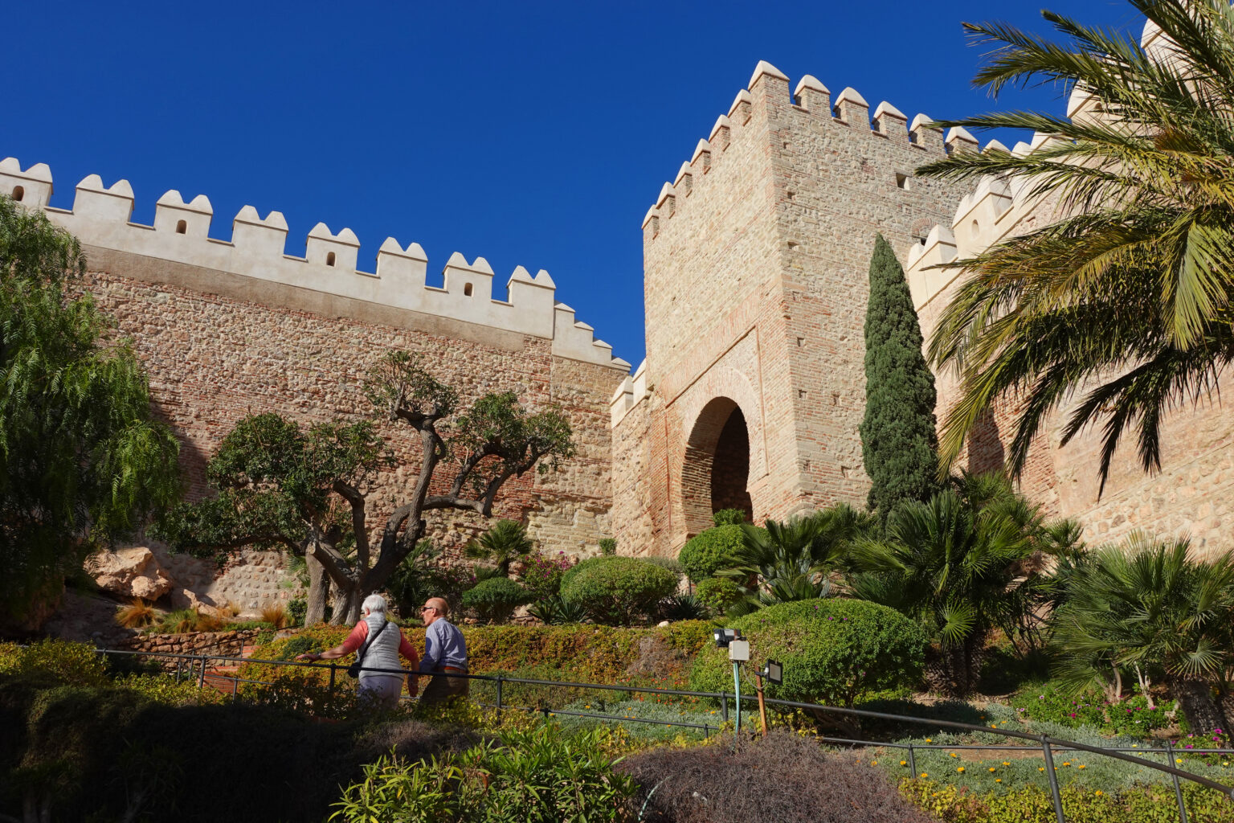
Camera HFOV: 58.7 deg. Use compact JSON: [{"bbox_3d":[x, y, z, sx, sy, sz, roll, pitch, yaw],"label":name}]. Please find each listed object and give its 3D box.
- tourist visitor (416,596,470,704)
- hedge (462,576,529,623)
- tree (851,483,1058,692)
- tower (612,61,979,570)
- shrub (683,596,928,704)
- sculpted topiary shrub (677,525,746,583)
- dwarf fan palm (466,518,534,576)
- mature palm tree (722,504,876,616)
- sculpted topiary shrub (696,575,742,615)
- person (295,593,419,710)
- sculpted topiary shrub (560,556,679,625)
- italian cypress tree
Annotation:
[{"bbox_3d":[-1.531,2.446,9.650,0.450,1.680,0.500,-21,-32,35],"label":"tourist visitor"},{"bbox_3d":[-1.890,2.942,17.000,1.080,0.800,1.050,-1,-26,0],"label":"hedge"},{"bbox_3d":[4.297,2.331,14.400,2.400,2.750,2.300,-1,-26,0],"label":"tree"},{"bbox_3d":[6.640,-1.303,34.560,8.800,14.960,8.800,11,-28,-22],"label":"tower"},{"bbox_3d":[2.163,2.834,12.400,2.600,1.500,2.200,-1,-26,0],"label":"shrub"},{"bbox_3d":[1.610,2.426,18.600,1.150,1.050,1.150,-1,-26,0],"label":"sculpted topiary shrub"},{"bbox_3d":[-2.082,2.527,19.500,1.200,1.250,1.200,-1,-26,0],"label":"dwarf fan palm"},{"bbox_3d":[2.916,2.406,17.600,2.350,1.900,2.200,-1,-26,0],"label":"mature palm tree"},{"bbox_3d":[1.539,2.839,16.600,0.800,0.680,0.800,-1,-26,0],"label":"sculpted topiary shrub"},{"bbox_3d":[-2.217,2.365,9.500,0.800,1.600,0.680,16,-31,-31],"label":"person"},{"bbox_3d":[0.037,2.766,16.800,1.800,1.150,1.600,-1,-26,0],"label":"sculpted topiary shrub"},{"bbox_3d":[6.149,-0.678,24.000,1.750,7.800,1.750,-1,-26,0],"label":"italian cypress tree"}]

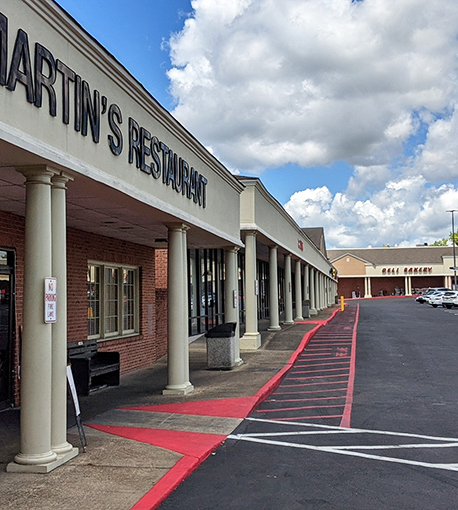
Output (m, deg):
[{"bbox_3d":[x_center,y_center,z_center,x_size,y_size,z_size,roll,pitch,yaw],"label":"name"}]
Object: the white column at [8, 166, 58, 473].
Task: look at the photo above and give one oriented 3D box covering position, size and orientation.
[{"bbox_3d":[-1.980,0.638,5.540,0.410,3.060,0.390,-2,-5,14],"label":"white column"}]

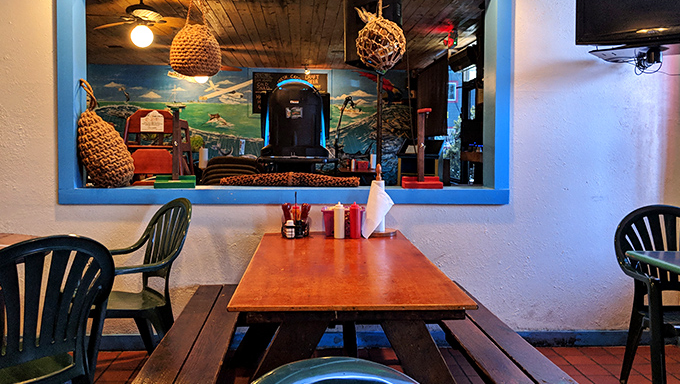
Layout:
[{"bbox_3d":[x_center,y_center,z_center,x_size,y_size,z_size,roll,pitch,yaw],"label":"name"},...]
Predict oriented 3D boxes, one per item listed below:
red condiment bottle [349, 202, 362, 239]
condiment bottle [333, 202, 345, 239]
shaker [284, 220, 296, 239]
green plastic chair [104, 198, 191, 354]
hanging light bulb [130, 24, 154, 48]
[{"bbox_3d":[0.083,0.155,2.870,0.058,0.200,0.058,0,4,-3],"label":"red condiment bottle"},{"bbox_3d":[-0.004,0.155,2.870,0.058,0.200,0.058,0,4,-3],"label":"condiment bottle"},{"bbox_3d":[-0.267,0.202,2.860,0.055,0.102,0.055,0,4,-3],"label":"shaker"},{"bbox_3d":[-1.050,0.495,2.660,0.580,0.910,0.570,-2,5,-33],"label":"green plastic chair"},{"bbox_3d":[-1.863,-1.470,5.000,0.210,0.215,0.210,0,4,-3],"label":"hanging light bulb"}]

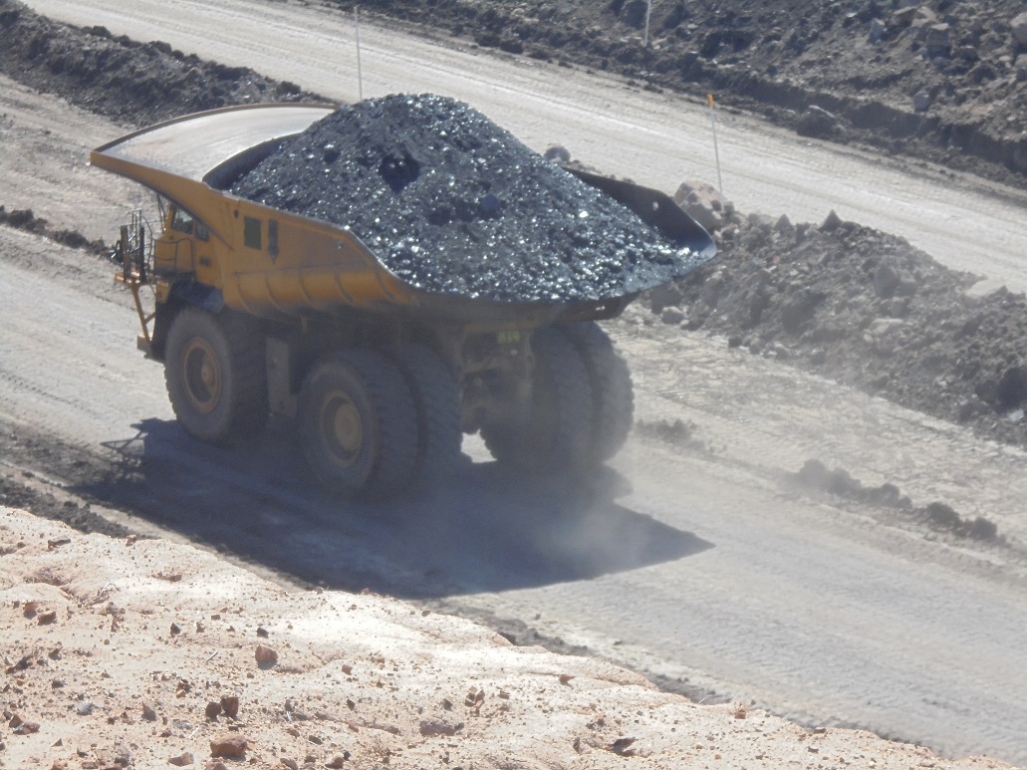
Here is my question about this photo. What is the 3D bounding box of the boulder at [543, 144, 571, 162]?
[{"bbox_3d":[1.171,-6.331,126.500,0.740,0.540,0.660,1,13,0],"label":"boulder"}]

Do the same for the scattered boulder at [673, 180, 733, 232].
[{"bbox_3d":[4.946,-4.635,120.300,1.550,1.200,1.350,1,13,0],"label":"scattered boulder"}]

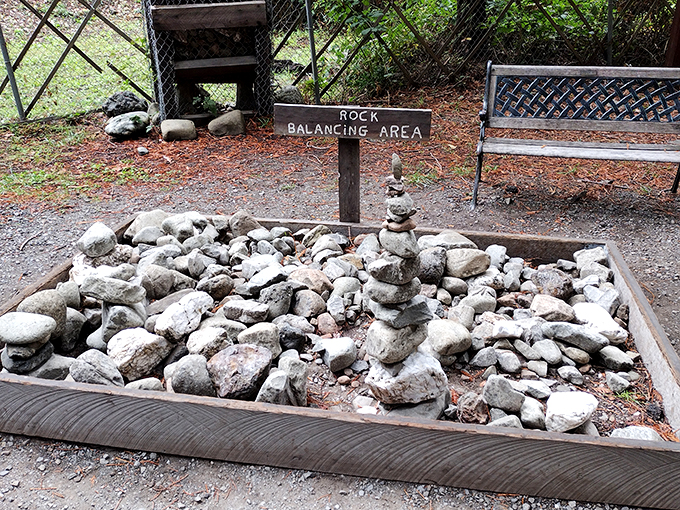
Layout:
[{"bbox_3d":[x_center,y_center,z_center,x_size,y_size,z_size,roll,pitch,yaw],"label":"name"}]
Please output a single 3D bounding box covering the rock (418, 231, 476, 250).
[{"bbox_3d":[0.498,-0.053,2.444,0.266,0.111,0.133,4,27,7],"label":"rock"}]

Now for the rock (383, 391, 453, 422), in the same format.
[{"bbox_3d":[0.231,0.460,1.622,0.205,0.110,0.165,3,27,9],"label":"rock"}]

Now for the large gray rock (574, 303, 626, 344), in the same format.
[{"bbox_3d":[1.002,0.265,2.048,0.135,0.120,0.220,-23,34,-35],"label":"large gray rock"}]

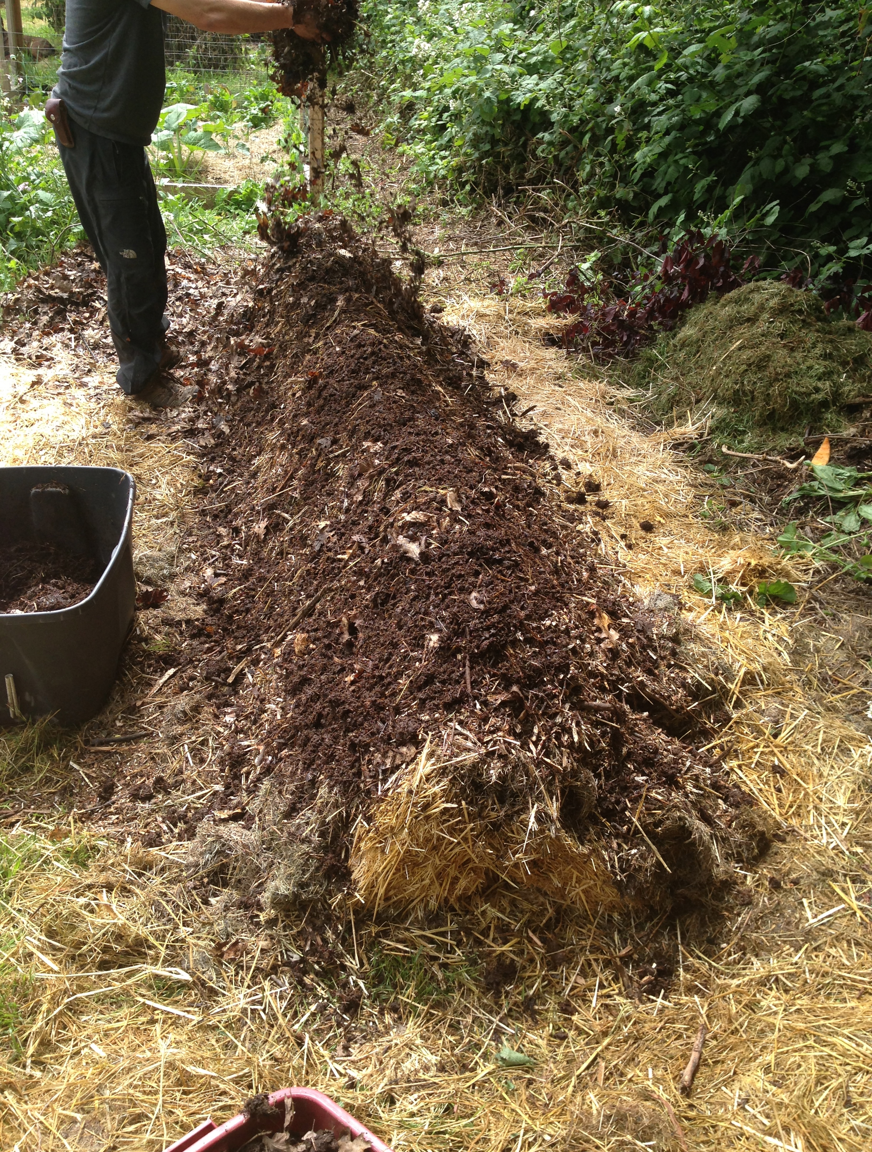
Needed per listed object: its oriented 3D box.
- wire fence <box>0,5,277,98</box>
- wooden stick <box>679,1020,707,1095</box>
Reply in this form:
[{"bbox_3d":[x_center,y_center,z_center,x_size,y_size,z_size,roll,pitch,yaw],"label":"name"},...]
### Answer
[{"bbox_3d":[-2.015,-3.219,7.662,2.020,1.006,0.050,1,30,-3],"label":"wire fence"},{"bbox_3d":[0.380,0.709,1.632,0.020,0.016,0.134,14,32,19],"label":"wooden stick"}]

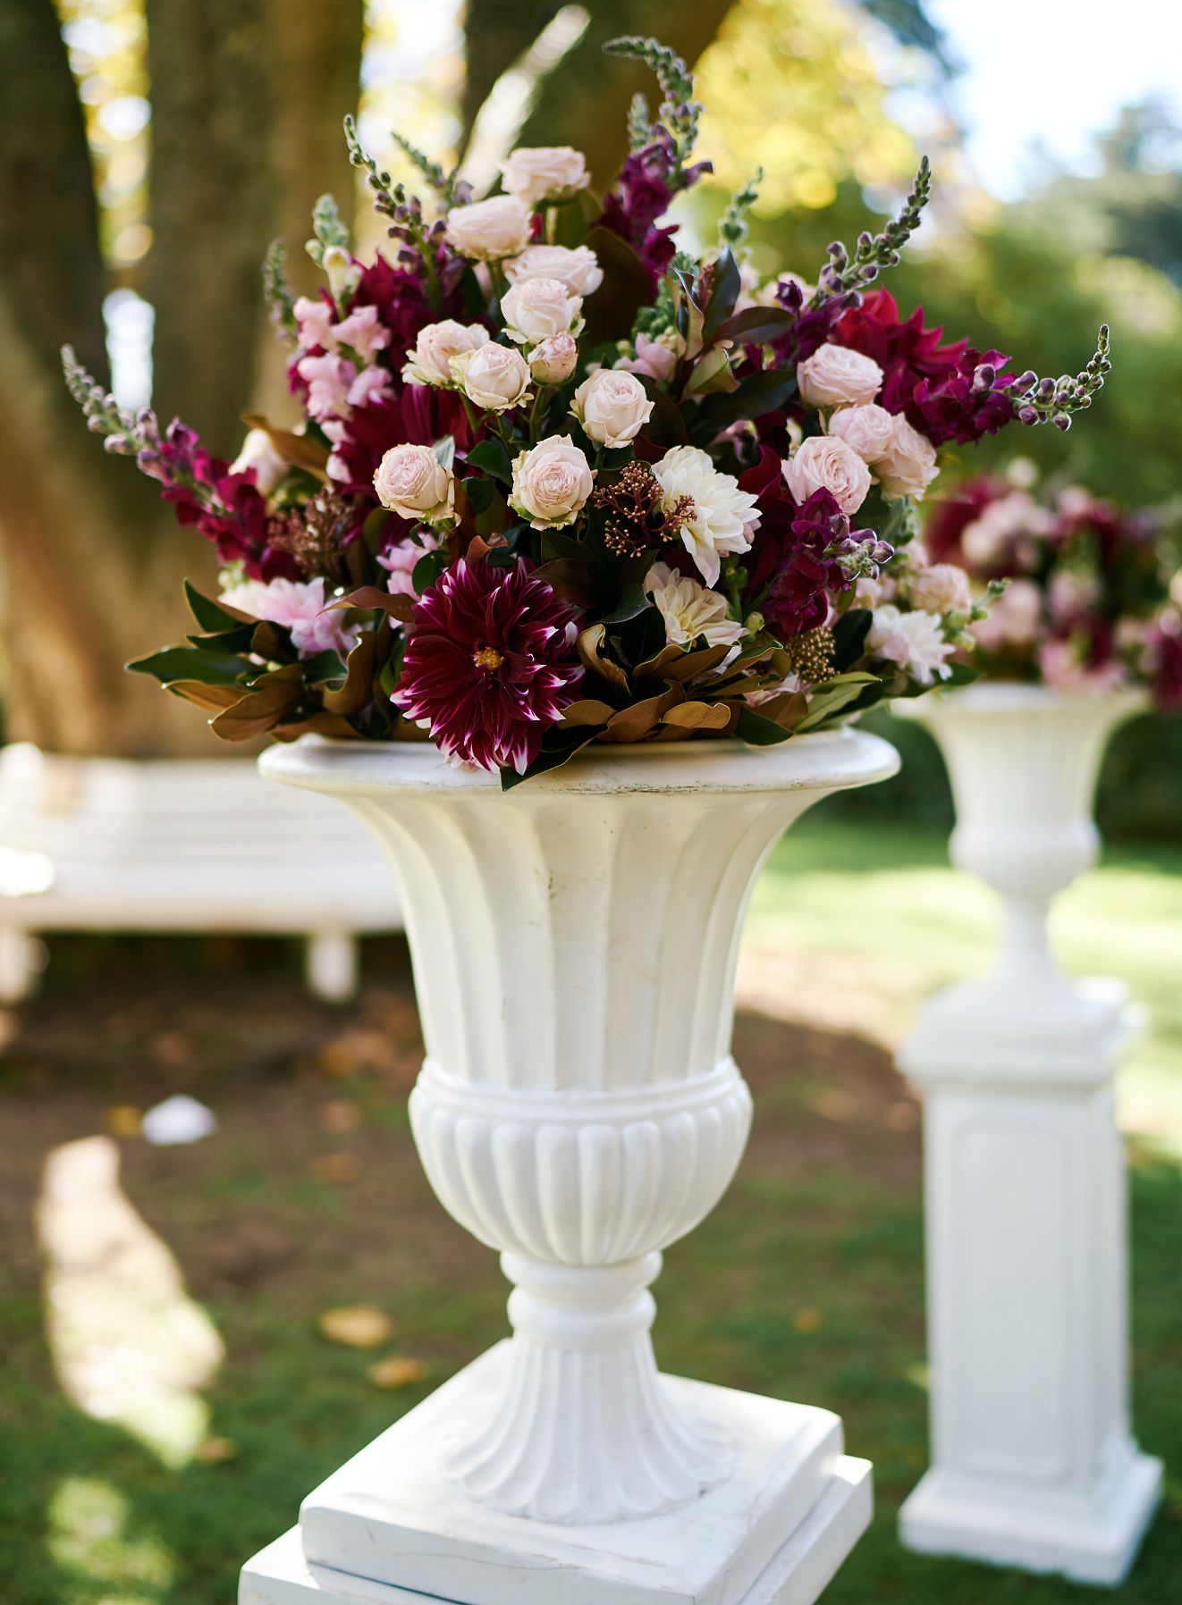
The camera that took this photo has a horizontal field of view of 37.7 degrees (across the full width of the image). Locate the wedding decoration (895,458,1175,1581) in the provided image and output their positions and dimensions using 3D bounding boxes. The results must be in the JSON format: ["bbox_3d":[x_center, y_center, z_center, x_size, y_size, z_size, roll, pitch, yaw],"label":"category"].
[{"bbox_3d":[0.741,0.325,2.958,0.570,1.850,0.550,0,4,28],"label":"wedding decoration"}]

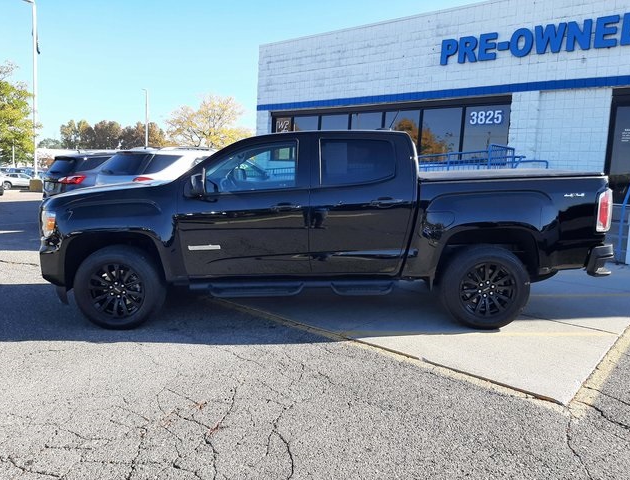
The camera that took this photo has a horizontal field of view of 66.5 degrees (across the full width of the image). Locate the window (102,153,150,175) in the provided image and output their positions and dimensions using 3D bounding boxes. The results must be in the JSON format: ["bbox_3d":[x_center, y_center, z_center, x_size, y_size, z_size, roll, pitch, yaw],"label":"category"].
[{"bbox_3d":[-3.916,-1.572,9.940,1.478,0.549,0.100,8,-27,37],"label":"window"}]

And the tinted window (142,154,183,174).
[{"bbox_3d":[-3.099,-1.530,9.842,0.070,0.441,1.075,-14,-5,37],"label":"tinted window"}]

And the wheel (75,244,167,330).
[{"bbox_3d":[-1.744,0.434,4.339,0.768,0.768,0.260,0,7,0],"label":"wheel"}]

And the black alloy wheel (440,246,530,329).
[{"bbox_3d":[1.519,0.427,4.339,0.768,0.768,0.260,0,7,0],"label":"black alloy wheel"}]

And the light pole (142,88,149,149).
[{"bbox_3d":[-20.467,-12.148,57.650,0.800,11.600,0.350,3,6,0],"label":"light pole"}]

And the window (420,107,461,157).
[{"bbox_3d":[3.264,-2.643,12.485,1.063,1.420,0.080,8,8,37],"label":"window"}]

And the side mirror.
[{"bbox_3d":[-0.977,-0.462,4.069,0.140,0.215,0.240,0,7,0],"label":"side mirror"}]

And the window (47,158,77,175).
[{"bbox_3d":[-6.168,-1.788,11.702,1.183,0.423,0.100,8,-17,37],"label":"window"}]

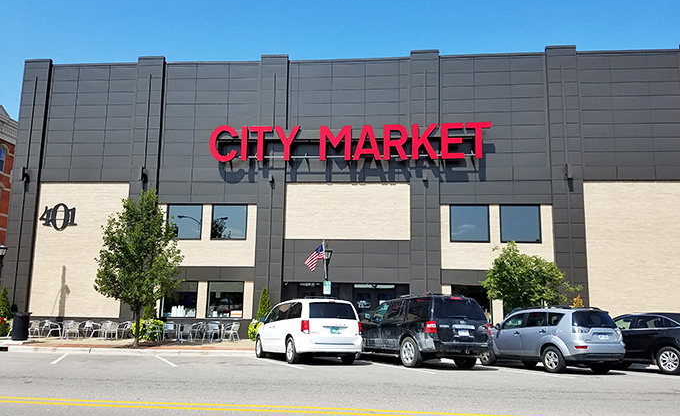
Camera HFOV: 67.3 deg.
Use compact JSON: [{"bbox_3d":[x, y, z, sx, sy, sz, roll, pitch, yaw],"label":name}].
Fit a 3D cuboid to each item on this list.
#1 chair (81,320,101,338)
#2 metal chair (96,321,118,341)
[{"bbox_3d":[-10.021,4.908,20.594,0.570,0.760,0.560,0,-10,5],"label":"chair"},{"bbox_3d":[-9.434,5.026,20.903,0.560,0.790,0.580,3,-8,-13],"label":"metal chair"}]

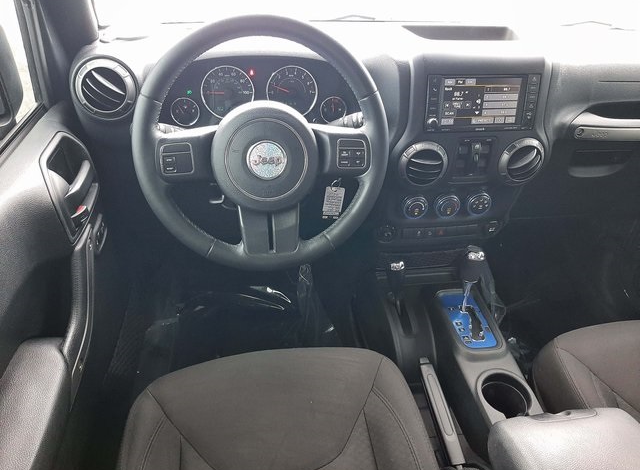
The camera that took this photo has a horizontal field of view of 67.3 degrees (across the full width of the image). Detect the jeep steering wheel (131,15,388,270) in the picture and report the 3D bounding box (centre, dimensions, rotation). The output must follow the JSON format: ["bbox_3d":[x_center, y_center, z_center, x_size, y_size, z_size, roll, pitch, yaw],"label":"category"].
[{"bbox_3d":[-0.085,-0.133,0.751,0.385,0.385,0.095,-4,20,-11],"label":"jeep steering wheel"}]

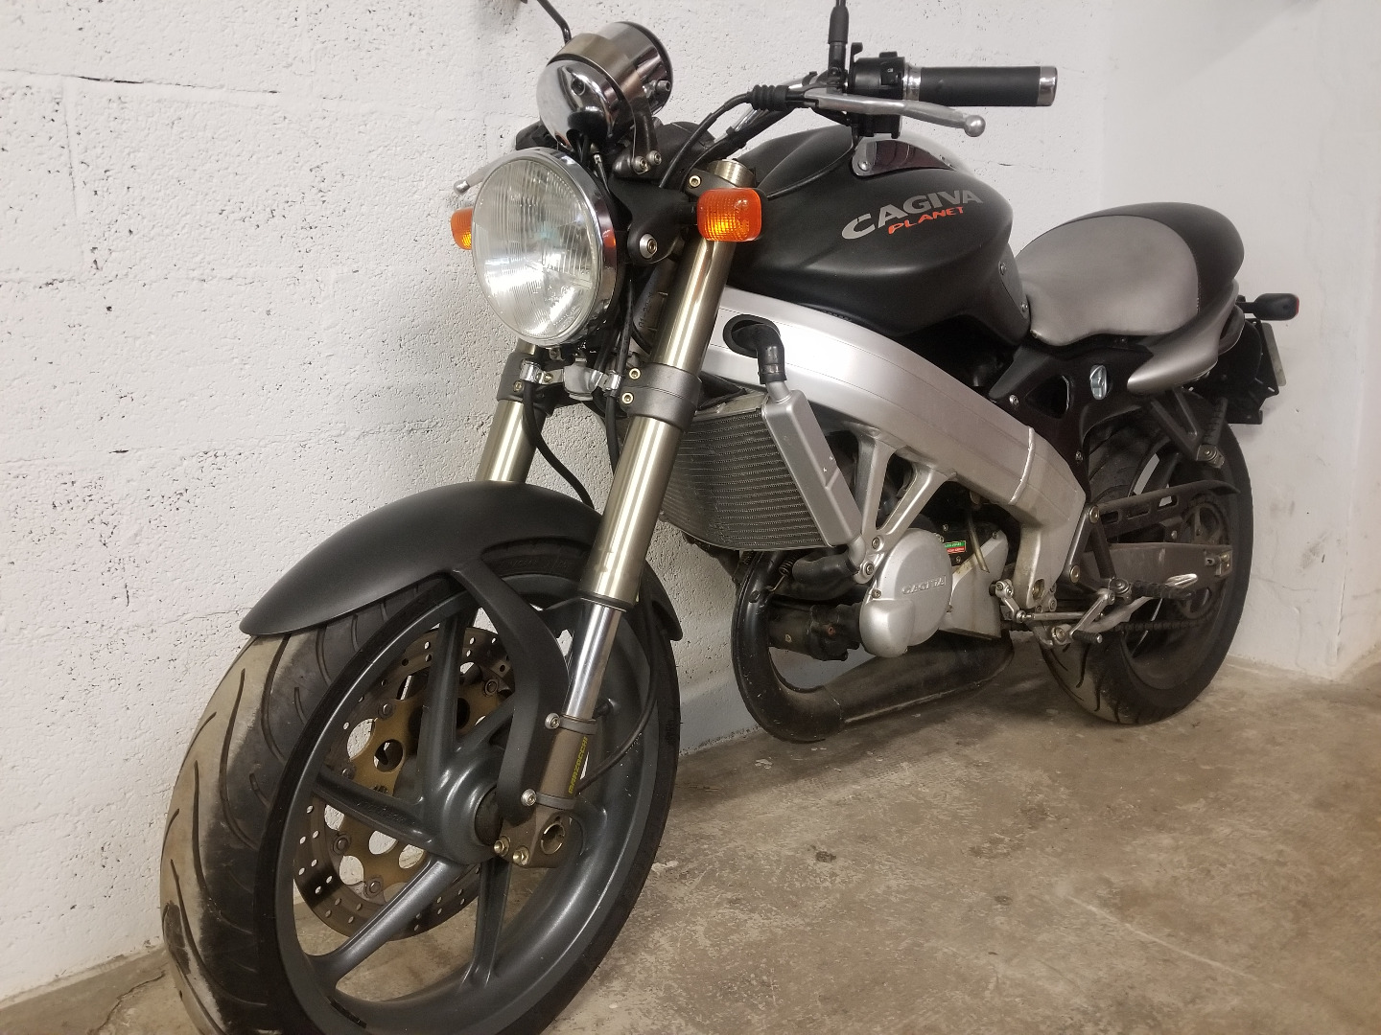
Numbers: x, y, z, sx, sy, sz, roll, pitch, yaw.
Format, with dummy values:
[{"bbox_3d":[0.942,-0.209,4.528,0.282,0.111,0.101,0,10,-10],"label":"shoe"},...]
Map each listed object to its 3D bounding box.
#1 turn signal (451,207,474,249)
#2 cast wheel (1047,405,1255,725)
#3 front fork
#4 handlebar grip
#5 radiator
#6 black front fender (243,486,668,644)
[{"bbox_3d":[-0.231,-0.324,1.162,0.062,0.048,0.052,10,16,38],"label":"turn signal"},{"bbox_3d":[0.835,0.066,1.899,0.610,0.610,0.150,-11,13,-39],"label":"cast wheel"},{"bbox_3d":[-0.132,-0.030,1.071,0.260,0.730,0.120,10,-9,38],"label":"front fork"},{"bbox_3d":[0.267,-0.398,0.957,0.134,0.037,0.037,8,13,17],"label":"handlebar grip"},{"bbox_3d":[0.022,-0.053,1.190,0.080,0.180,0.300,-40,28,-30],"label":"radiator"},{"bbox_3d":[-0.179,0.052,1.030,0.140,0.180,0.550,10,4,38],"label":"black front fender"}]

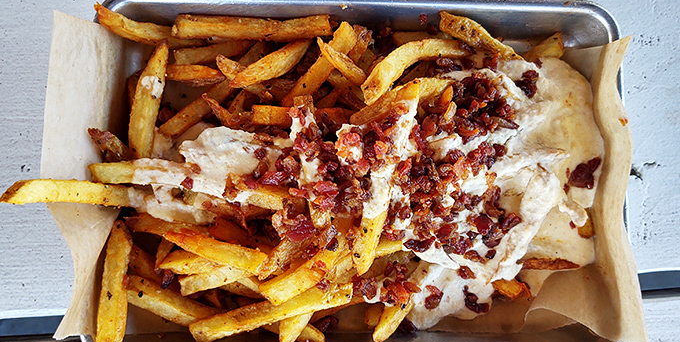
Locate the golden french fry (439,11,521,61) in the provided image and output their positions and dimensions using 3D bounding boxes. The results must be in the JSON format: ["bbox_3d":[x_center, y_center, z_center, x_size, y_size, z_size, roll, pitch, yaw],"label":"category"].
[{"bbox_3d":[0.068,-0.063,0.254,0.047,0.009,0.009,23,86,-10],"label":"golden french fry"}]

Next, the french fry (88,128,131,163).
[{"bbox_3d":[-0.104,-0.011,0.242,0.023,0.009,0.009,41,86,-20],"label":"french fry"}]

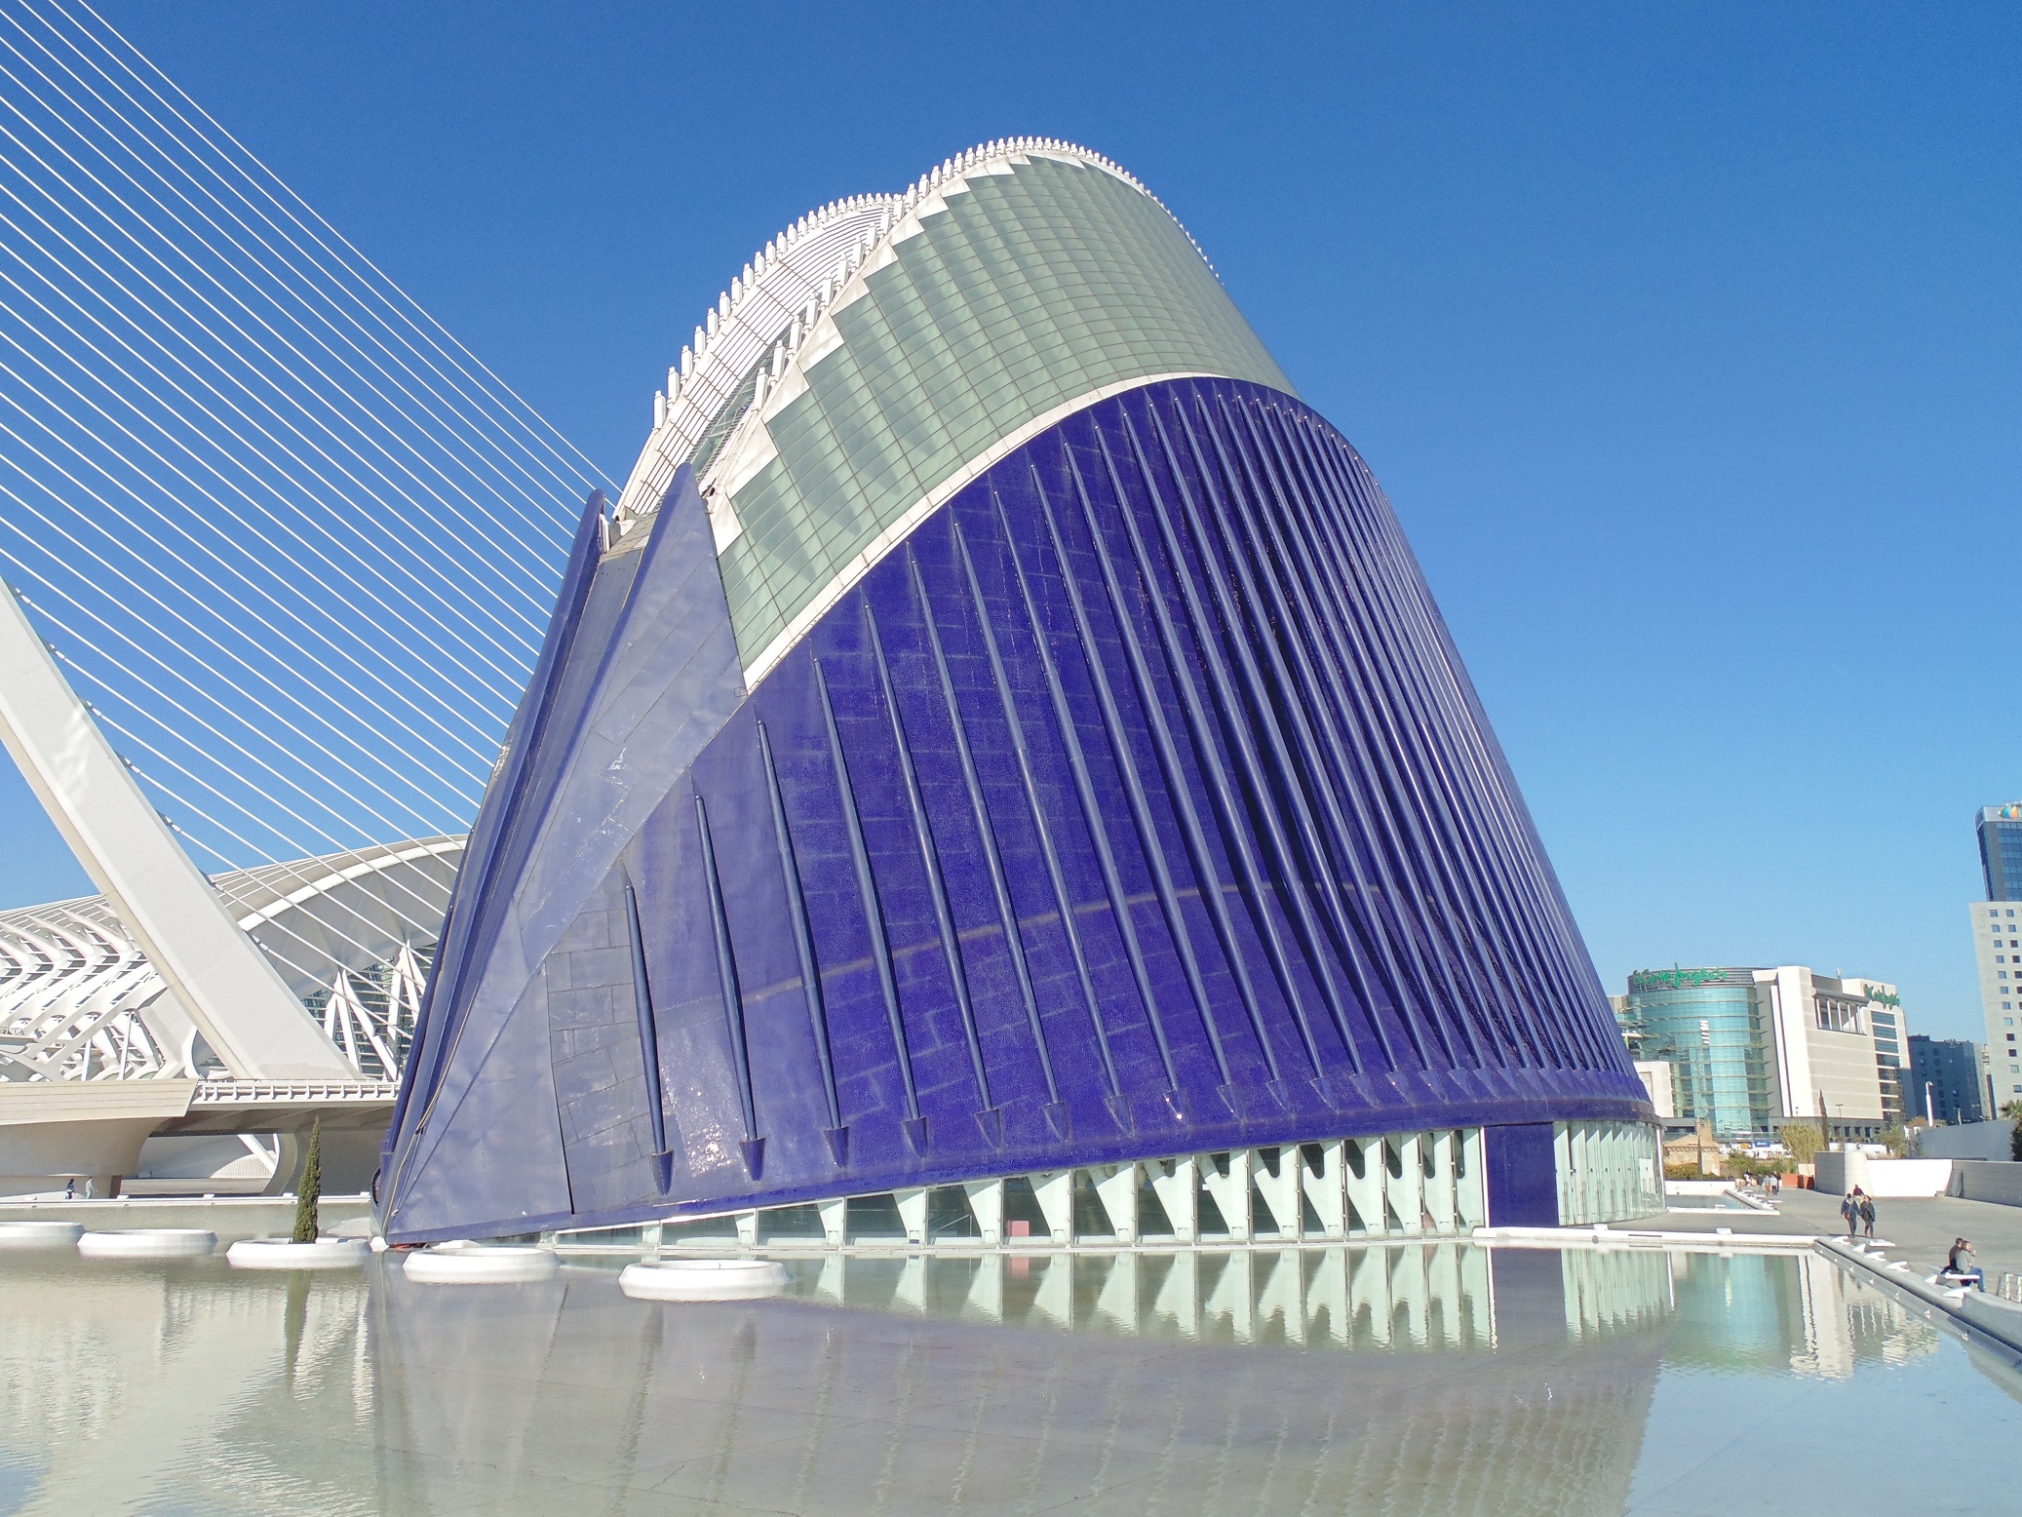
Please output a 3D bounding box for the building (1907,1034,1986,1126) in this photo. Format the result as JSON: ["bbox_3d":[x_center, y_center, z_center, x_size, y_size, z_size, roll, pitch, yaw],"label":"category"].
[{"bbox_3d":[283.894,99.279,480.000,21.000,29.000,15.000,-2,-14,10],"label":"building"}]

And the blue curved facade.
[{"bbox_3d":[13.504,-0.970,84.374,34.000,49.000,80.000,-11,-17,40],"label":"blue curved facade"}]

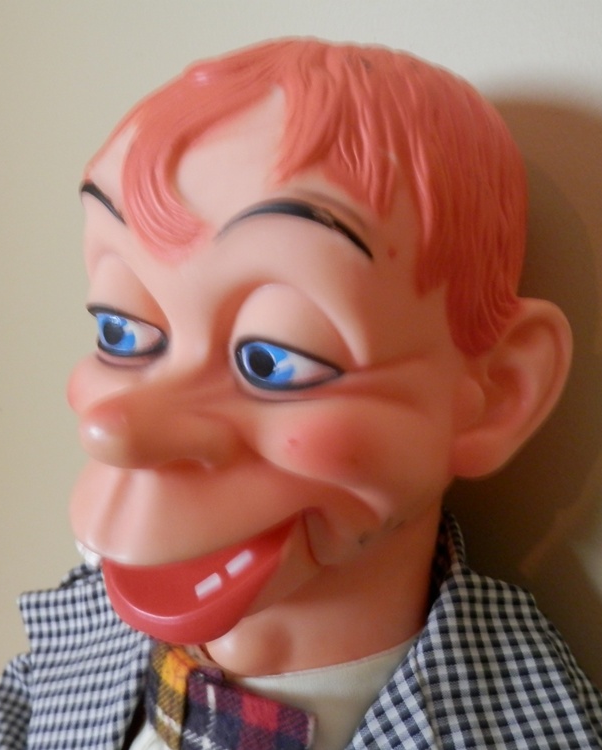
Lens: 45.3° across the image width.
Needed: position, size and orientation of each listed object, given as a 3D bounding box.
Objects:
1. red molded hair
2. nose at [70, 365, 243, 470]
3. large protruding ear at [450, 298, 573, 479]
[{"bbox_3d":[0.018,-0.048,0.250,0.116,0.106,0.147,17,19,32],"label":"red molded hair"},{"bbox_3d":[-0.037,0.010,0.191,0.034,0.029,0.038,17,19,32],"label":"nose"},{"bbox_3d":[0.068,0.008,0.233,0.036,0.055,0.023,1,17,-16],"label":"large protruding ear"}]

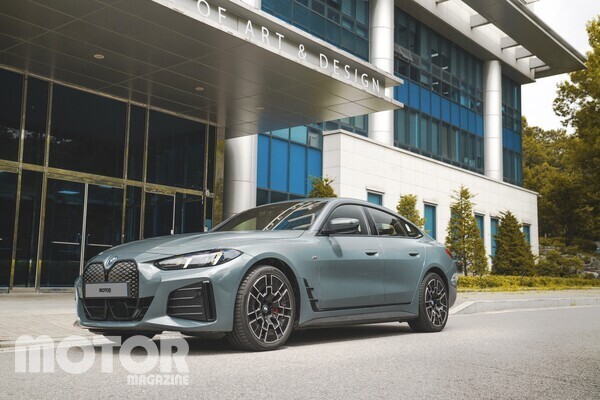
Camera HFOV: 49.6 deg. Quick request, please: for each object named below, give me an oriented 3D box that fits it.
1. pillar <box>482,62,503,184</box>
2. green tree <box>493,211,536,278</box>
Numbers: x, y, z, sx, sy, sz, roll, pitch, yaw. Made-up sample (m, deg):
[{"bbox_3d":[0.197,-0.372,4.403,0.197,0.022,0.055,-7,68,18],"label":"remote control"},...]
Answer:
[{"bbox_3d":[9.706,-3.945,32.562,0.920,6.150,0.920,-5,-10,40],"label":"pillar"},{"bbox_3d":[9.054,1.985,27.572,1.750,3.060,1.750,-5,-10,40],"label":"green tree"}]

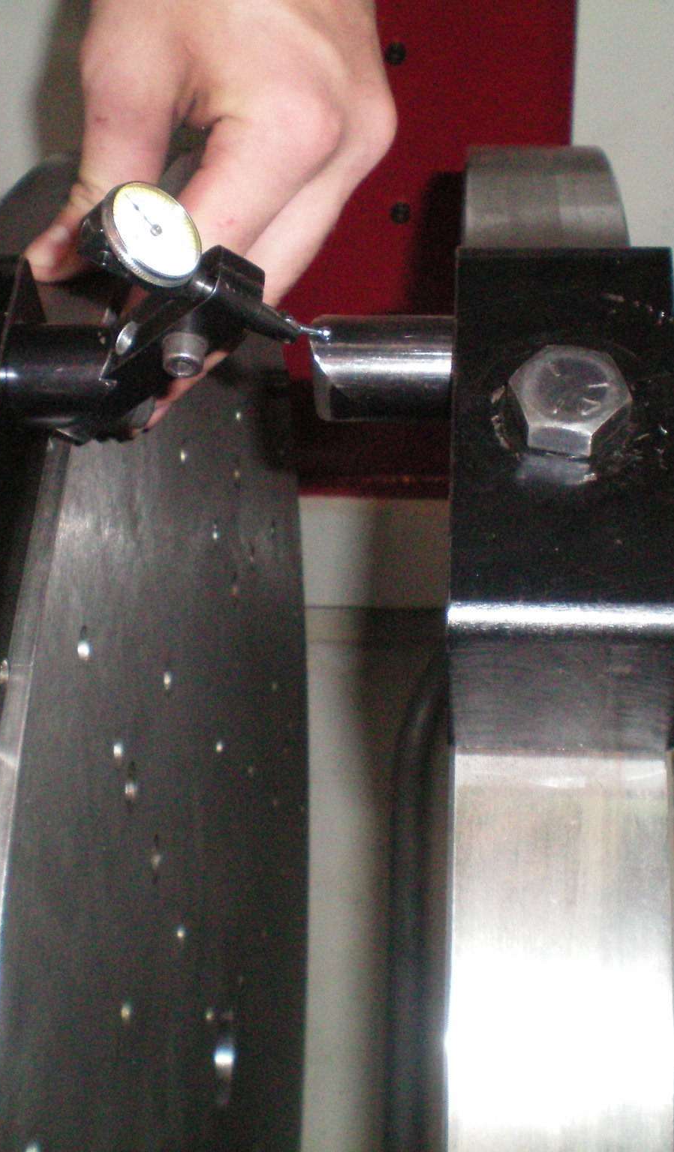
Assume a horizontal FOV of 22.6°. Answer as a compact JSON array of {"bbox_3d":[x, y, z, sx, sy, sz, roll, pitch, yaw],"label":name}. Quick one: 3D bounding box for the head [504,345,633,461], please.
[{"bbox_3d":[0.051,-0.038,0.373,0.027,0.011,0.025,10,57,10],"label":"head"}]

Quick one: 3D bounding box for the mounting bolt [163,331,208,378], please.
[{"bbox_3d":[-0.034,-0.050,0.378,0.010,0.010,0.007,0,63,0],"label":"mounting bolt"}]

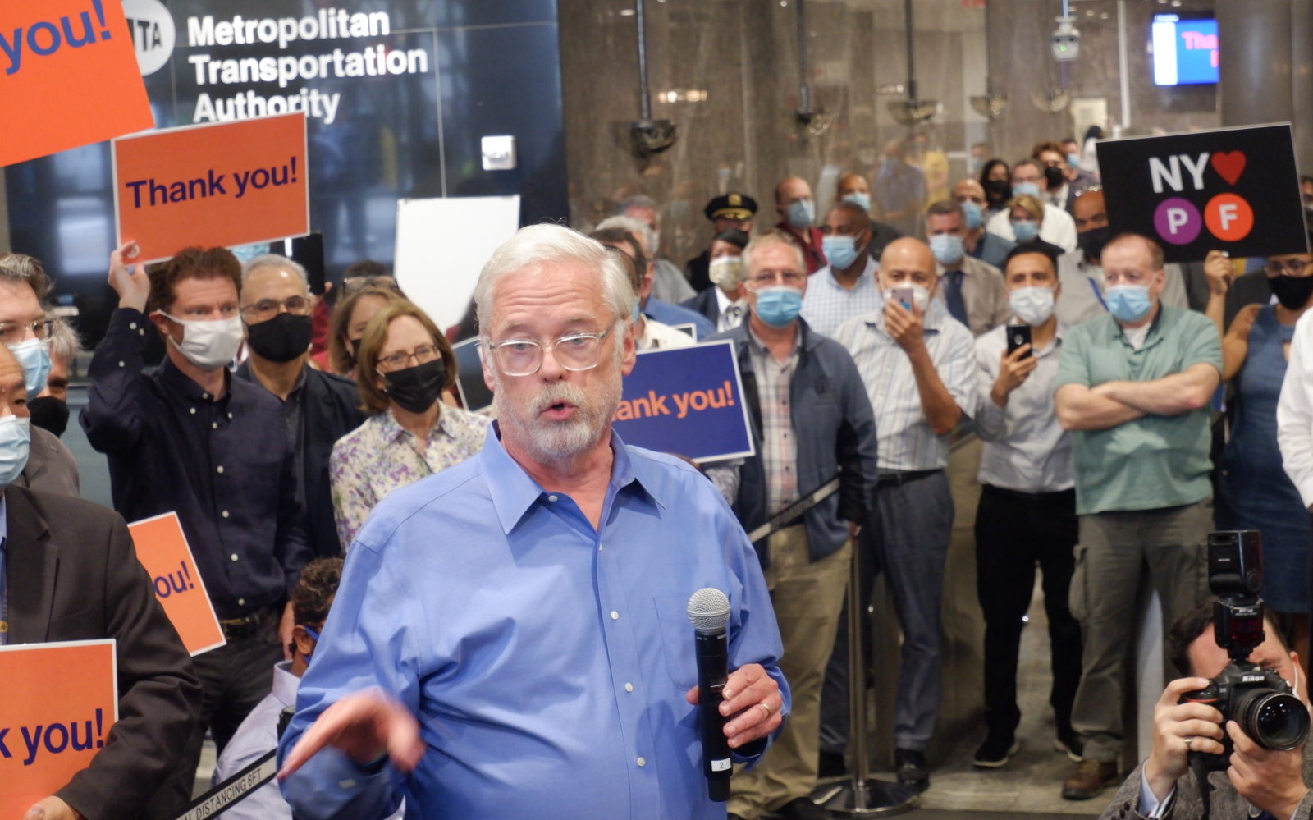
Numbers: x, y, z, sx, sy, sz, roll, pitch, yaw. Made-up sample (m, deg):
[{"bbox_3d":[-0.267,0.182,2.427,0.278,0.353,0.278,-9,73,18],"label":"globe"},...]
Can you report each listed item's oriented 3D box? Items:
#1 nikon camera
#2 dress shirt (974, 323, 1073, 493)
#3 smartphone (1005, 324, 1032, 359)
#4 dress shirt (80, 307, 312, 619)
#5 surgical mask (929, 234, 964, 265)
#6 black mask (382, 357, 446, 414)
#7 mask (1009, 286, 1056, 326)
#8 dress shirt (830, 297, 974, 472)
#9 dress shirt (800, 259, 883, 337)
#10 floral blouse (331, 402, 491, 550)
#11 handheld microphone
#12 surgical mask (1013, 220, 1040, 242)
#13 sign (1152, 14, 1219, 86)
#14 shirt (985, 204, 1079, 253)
[{"bbox_3d":[0.924,0.371,3.870,0.165,0.355,0.200,-1,-2,-11],"label":"nikon camera"},{"bbox_3d":[1.215,-0.011,7.970,0.410,0.560,0.300,-2,6,7],"label":"dress shirt"},{"bbox_3d":[1.114,-0.190,7.600,0.075,0.150,0.010,-1,13,9],"label":"smartphone"},{"bbox_3d":[-0.965,0.111,5.200,0.430,0.620,0.340,-5,6,-27],"label":"dress shirt"},{"bbox_3d":[1.182,-0.653,10.100,0.145,0.124,0.090,-2,6,6],"label":"surgical mask"},{"bbox_3d":[-0.531,-0.053,5.450,0.140,0.125,0.085,-13,6,-17],"label":"black mask"},{"bbox_3d":[1.192,-0.331,7.850,0.148,0.125,0.090,-2,6,7],"label":"mask"},{"bbox_3d":[0.768,-0.075,7.720,0.480,0.560,0.330,-2,7,6],"label":"dress shirt"},{"bbox_3d":[0.729,-0.253,9.500,0.500,0.660,0.300,-1,7,14],"label":"dress shirt"},{"bbox_3d":[-0.545,0.281,5.600,0.420,0.580,0.270,-4,5,-16],"label":"floral blouse"},{"bbox_3d":[0.067,0.334,2.910,0.051,0.256,0.051,-3,5,0],"label":"handheld microphone"},{"bbox_3d":[1.832,-0.887,12.300,0.135,0.115,0.080,-1,7,10],"label":"surgical mask"},{"bbox_3d":[4.566,-2.961,20.500,0.930,0.550,0.080,-2,5,3],"label":"sign"},{"bbox_3d":[1.940,-0.733,12.800,0.500,0.660,0.300,-2,7,8],"label":"shirt"}]

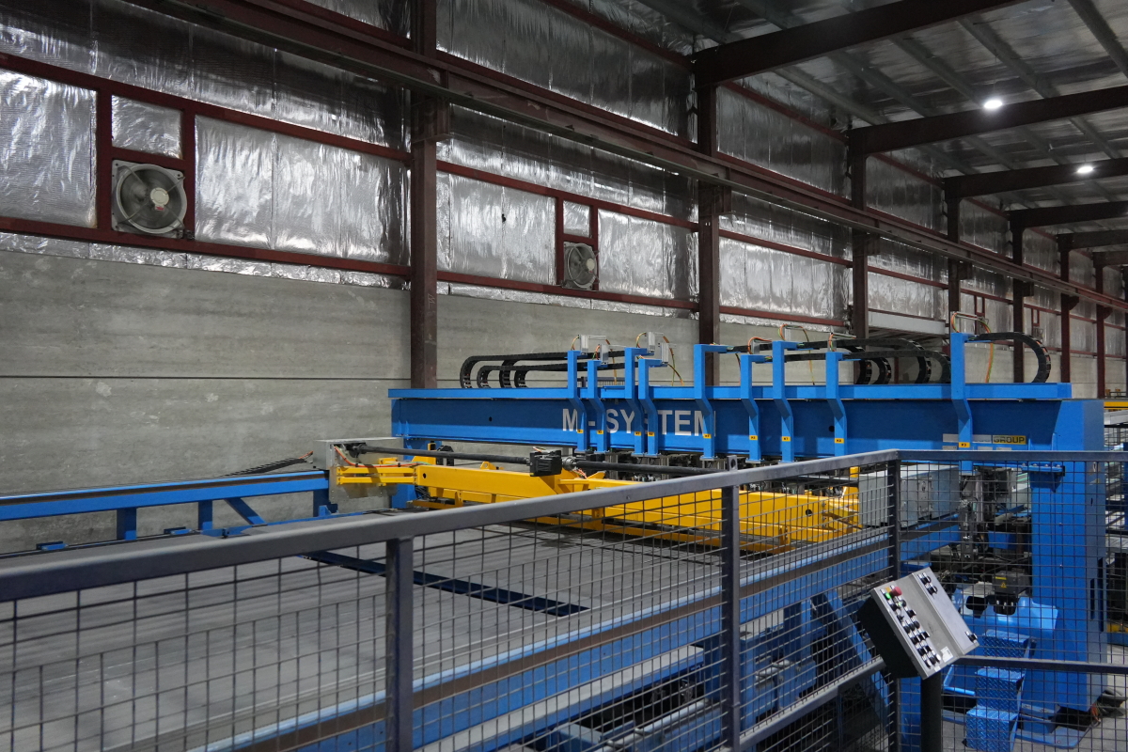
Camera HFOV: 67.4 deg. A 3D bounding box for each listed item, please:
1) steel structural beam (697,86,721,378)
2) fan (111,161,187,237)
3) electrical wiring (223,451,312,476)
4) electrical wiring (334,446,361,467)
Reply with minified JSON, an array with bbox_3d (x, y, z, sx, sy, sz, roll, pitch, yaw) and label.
[{"bbox_3d":[2.769,-1.595,16.169,0.280,8.056,0.220,-1,-1,43],"label":"steel structural beam"},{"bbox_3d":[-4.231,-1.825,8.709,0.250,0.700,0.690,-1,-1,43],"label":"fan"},{"bbox_3d":[-2.993,0.895,8.618,0.130,0.200,0.983,-1,-1,43],"label":"electrical wiring"},{"bbox_3d":[-2.264,0.840,8.838,0.310,0.220,0.080,0,-1,-20],"label":"electrical wiring"}]

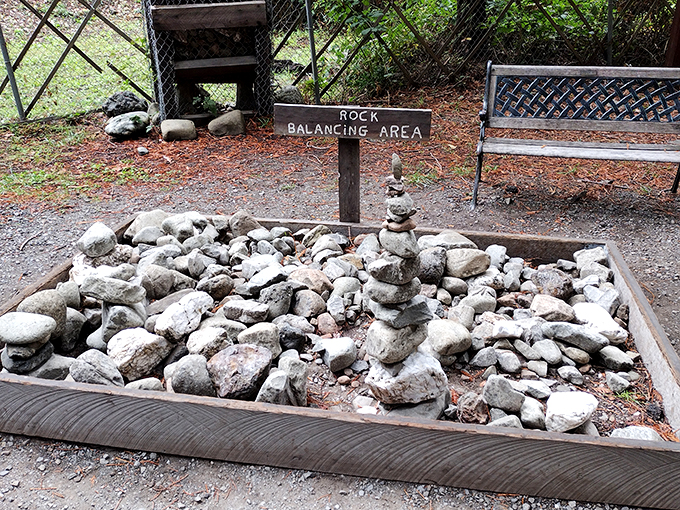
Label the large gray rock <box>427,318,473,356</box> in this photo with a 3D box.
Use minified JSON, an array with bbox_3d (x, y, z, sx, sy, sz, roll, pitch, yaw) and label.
[{"bbox_3d":[0.387,0.291,1.873,0.151,0.119,0.128,0,27,0],"label":"large gray rock"}]

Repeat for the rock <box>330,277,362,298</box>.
[{"bbox_3d":[0.030,0.139,2.240,0.130,0.088,0.110,-1,27,1],"label":"rock"}]

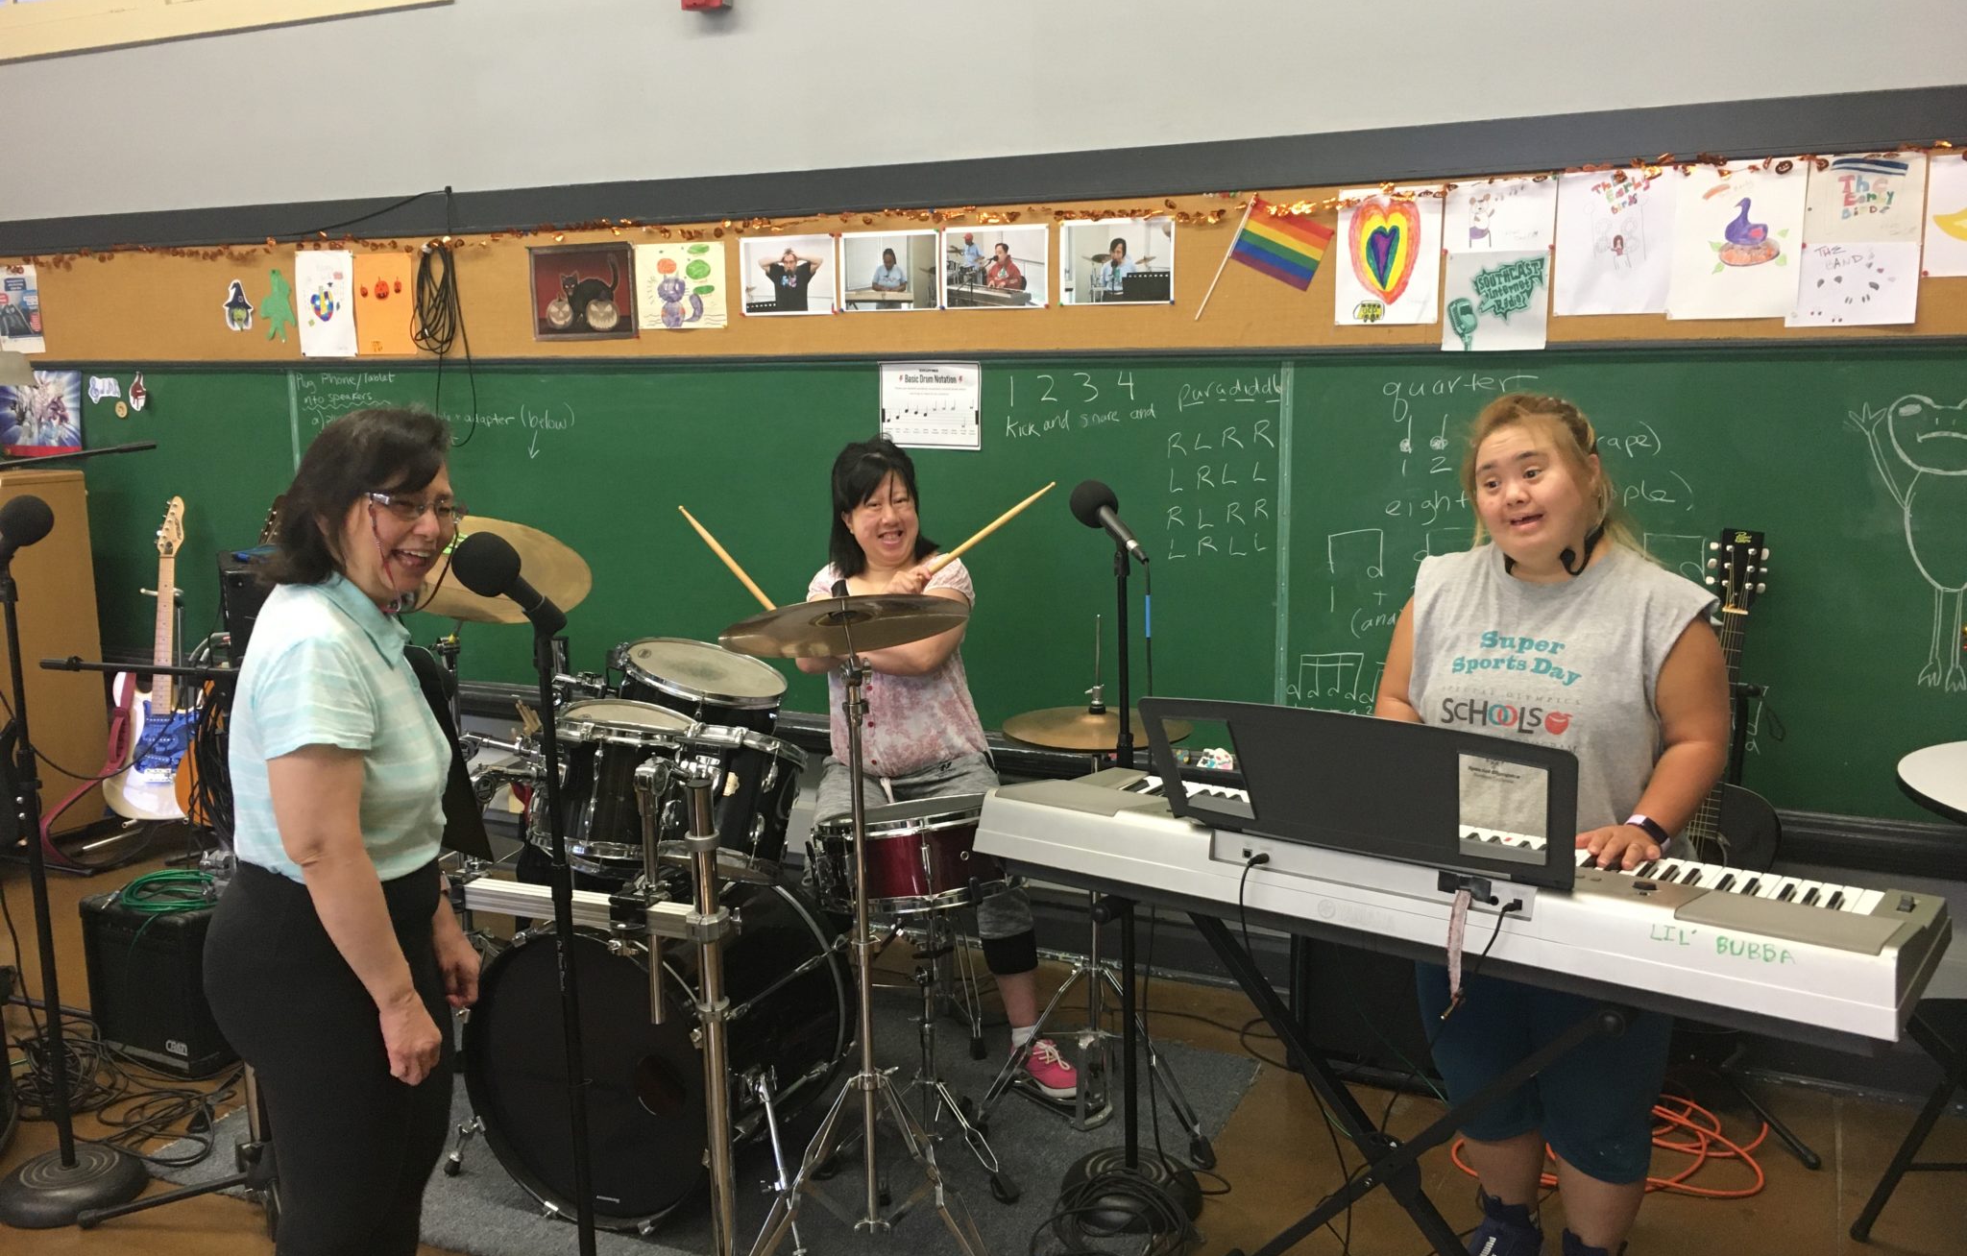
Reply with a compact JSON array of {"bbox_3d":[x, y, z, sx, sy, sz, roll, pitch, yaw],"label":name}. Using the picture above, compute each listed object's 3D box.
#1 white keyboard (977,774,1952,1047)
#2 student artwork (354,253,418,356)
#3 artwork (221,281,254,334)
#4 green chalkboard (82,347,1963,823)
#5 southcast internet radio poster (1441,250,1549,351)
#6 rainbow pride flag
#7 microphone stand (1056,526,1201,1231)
[{"bbox_3d":[0.592,0.305,2.221,1.200,0.127,0.410,7,12,37],"label":"white keyboard"},{"bbox_3d":[-1.685,-0.910,4.638,0.217,0.281,0.010,4,10,25],"label":"student artwork"},{"bbox_3d":[-2.205,-0.953,4.881,0.130,0.154,0.010,4,10,25],"label":"artwork"},{"bbox_3d":[-0.619,-0.238,4.248,5.750,0.928,0.040,4,10,25],"label":"green chalkboard"},{"bbox_3d":[1.052,-0.671,3.385,0.208,0.199,0.008,4,11,25],"label":"southcast internet radio poster"},{"bbox_3d":[0.640,-0.822,3.531,0.192,0.128,0.012,28,20,19],"label":"rainbow pride flag"},{"bbox_3d":[0.255,0.429,2.811,0.255,1.160,0.255,-1,9,0],"label":"microphone stand"}]

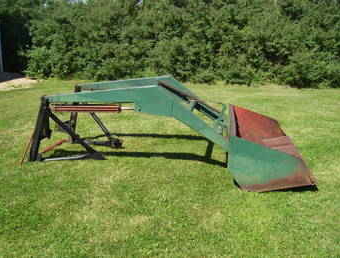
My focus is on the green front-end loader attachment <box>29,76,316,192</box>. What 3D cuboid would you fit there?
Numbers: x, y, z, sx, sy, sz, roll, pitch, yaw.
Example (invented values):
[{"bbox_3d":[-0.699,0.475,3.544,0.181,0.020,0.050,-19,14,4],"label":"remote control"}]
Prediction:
[{"bbox_3d":[-0.035,-0.125,4.628,3.412,1.025,1.839,2,15,9],"label":"green front-end loader attachment"}]

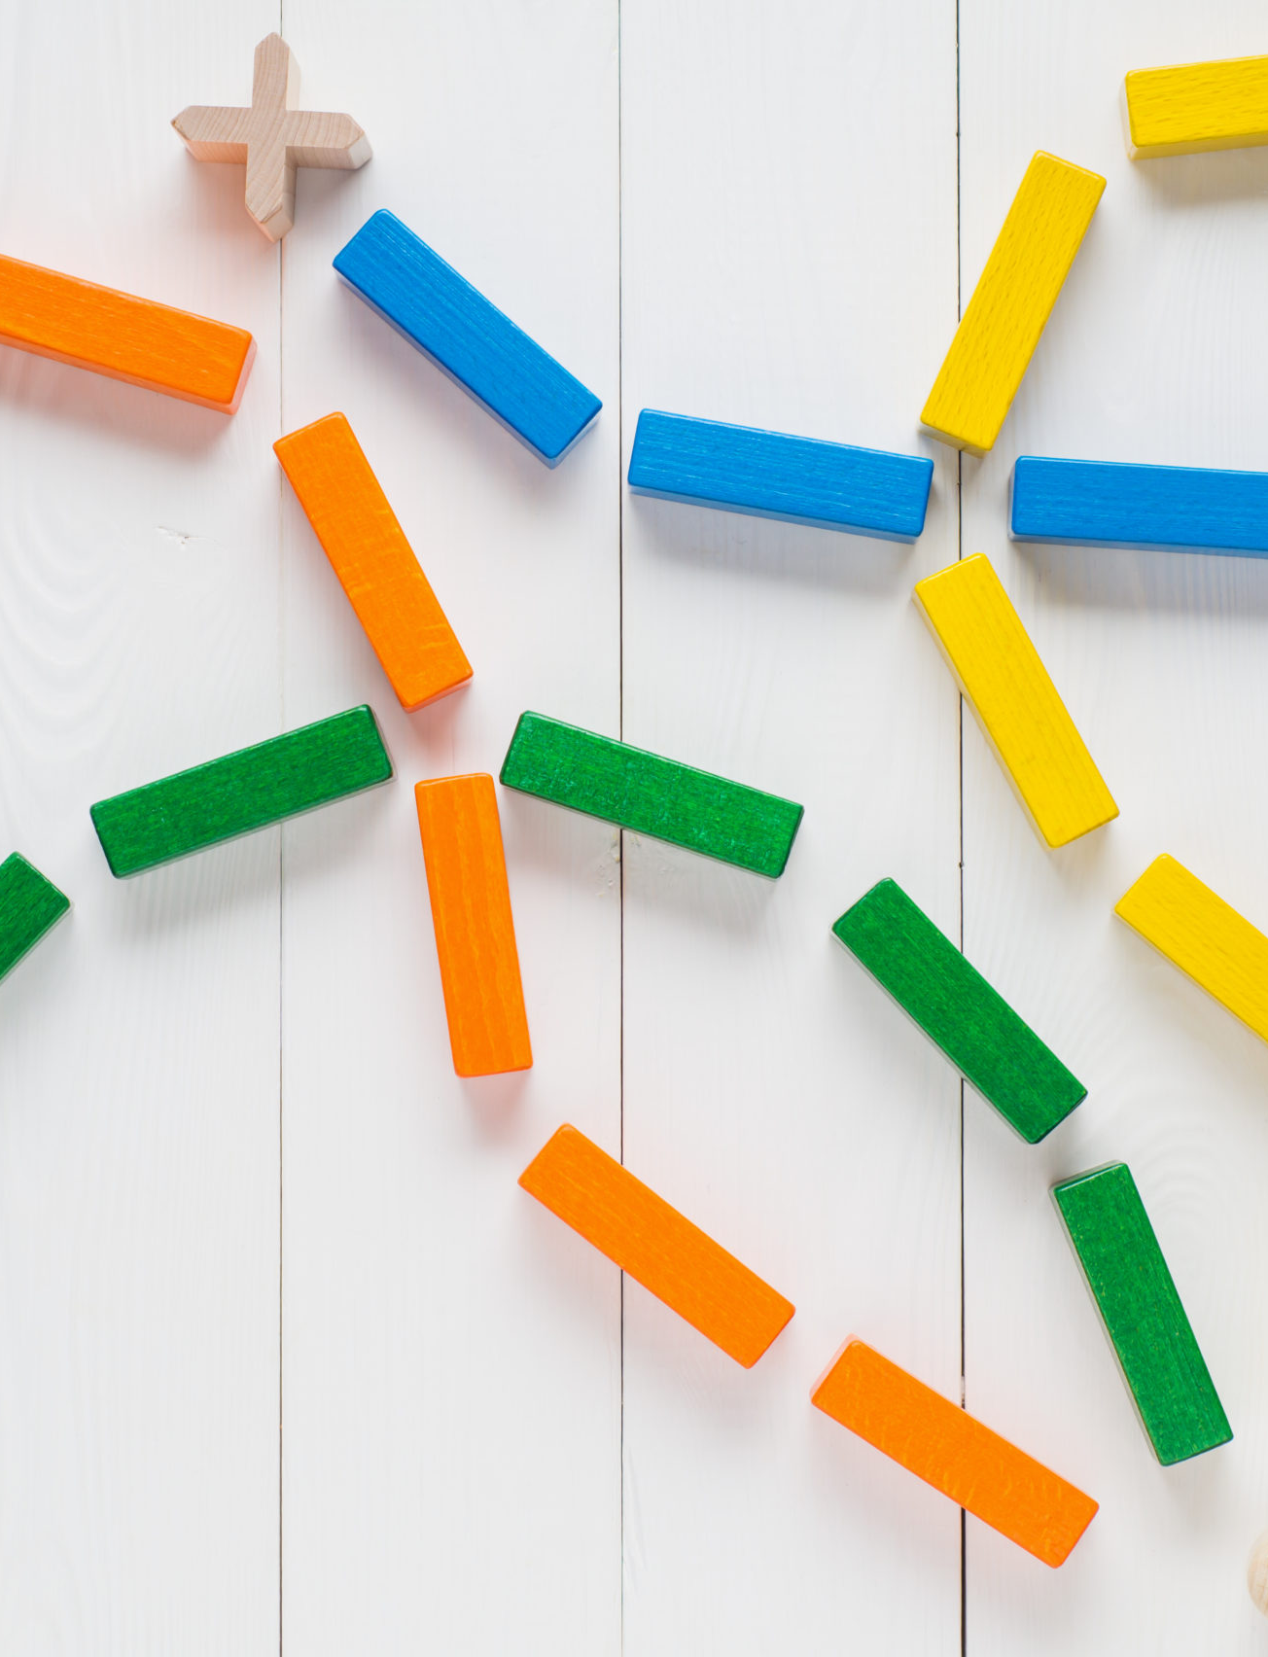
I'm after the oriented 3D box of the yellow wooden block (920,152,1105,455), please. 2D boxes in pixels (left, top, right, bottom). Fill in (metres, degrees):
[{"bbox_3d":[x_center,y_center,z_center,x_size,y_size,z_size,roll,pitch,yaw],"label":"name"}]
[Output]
[{"bbox_3d":[0.096,-0.133,1.315,0.020,0.021,0.075,23,88,1],"label":"yellow wooden block"}]

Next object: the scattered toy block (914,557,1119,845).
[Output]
[{"bbox_3d":[0.096,-0.032,1.307,0.020,0.021,0.075,-27,88,0],"label":"scattered toy block"}]

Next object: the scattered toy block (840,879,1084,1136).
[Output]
[{"bbox_3d":[0.081,0.045,1.295,0.020,0.020,0.075,-43,89,-1],"label":"scattered toy block"}]

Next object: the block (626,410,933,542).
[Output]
[{"bbox_3d":[0.037,-0.089,1.309,0.075,0.021,0.020,10,88,1],"label":"block"}]

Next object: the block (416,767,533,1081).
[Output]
[{"bbox_3d":[-0.040,0.025,1.307,0.020,0.021,0.075,-8,88,0],"label":"block"}]

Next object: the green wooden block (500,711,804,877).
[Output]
[{"bbox_3d":[0.004,-0.008,1.296,0.075,0.020,0.020,19,89,0],"label":"green wooden block"}]

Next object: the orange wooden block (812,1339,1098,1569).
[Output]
[{"bbox_3d":[0.080,0.156,1.302,0.075,0.021,0.020,34,89,1],"label":"orange wooden block"}]

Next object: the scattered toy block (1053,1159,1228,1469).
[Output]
[{"bbox_3d":[0.127,0.121,1.302,0.020,0.021,0.075,-21,88,0],"label":"scattered toy block"}]

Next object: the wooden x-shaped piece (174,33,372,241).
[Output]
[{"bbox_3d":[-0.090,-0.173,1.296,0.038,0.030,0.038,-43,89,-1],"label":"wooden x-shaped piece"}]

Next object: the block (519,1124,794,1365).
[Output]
[{"bbox_3d":[0.006,0.104,1.293,0.075,0.020,0.020,39,89,1],"label":"block"}]

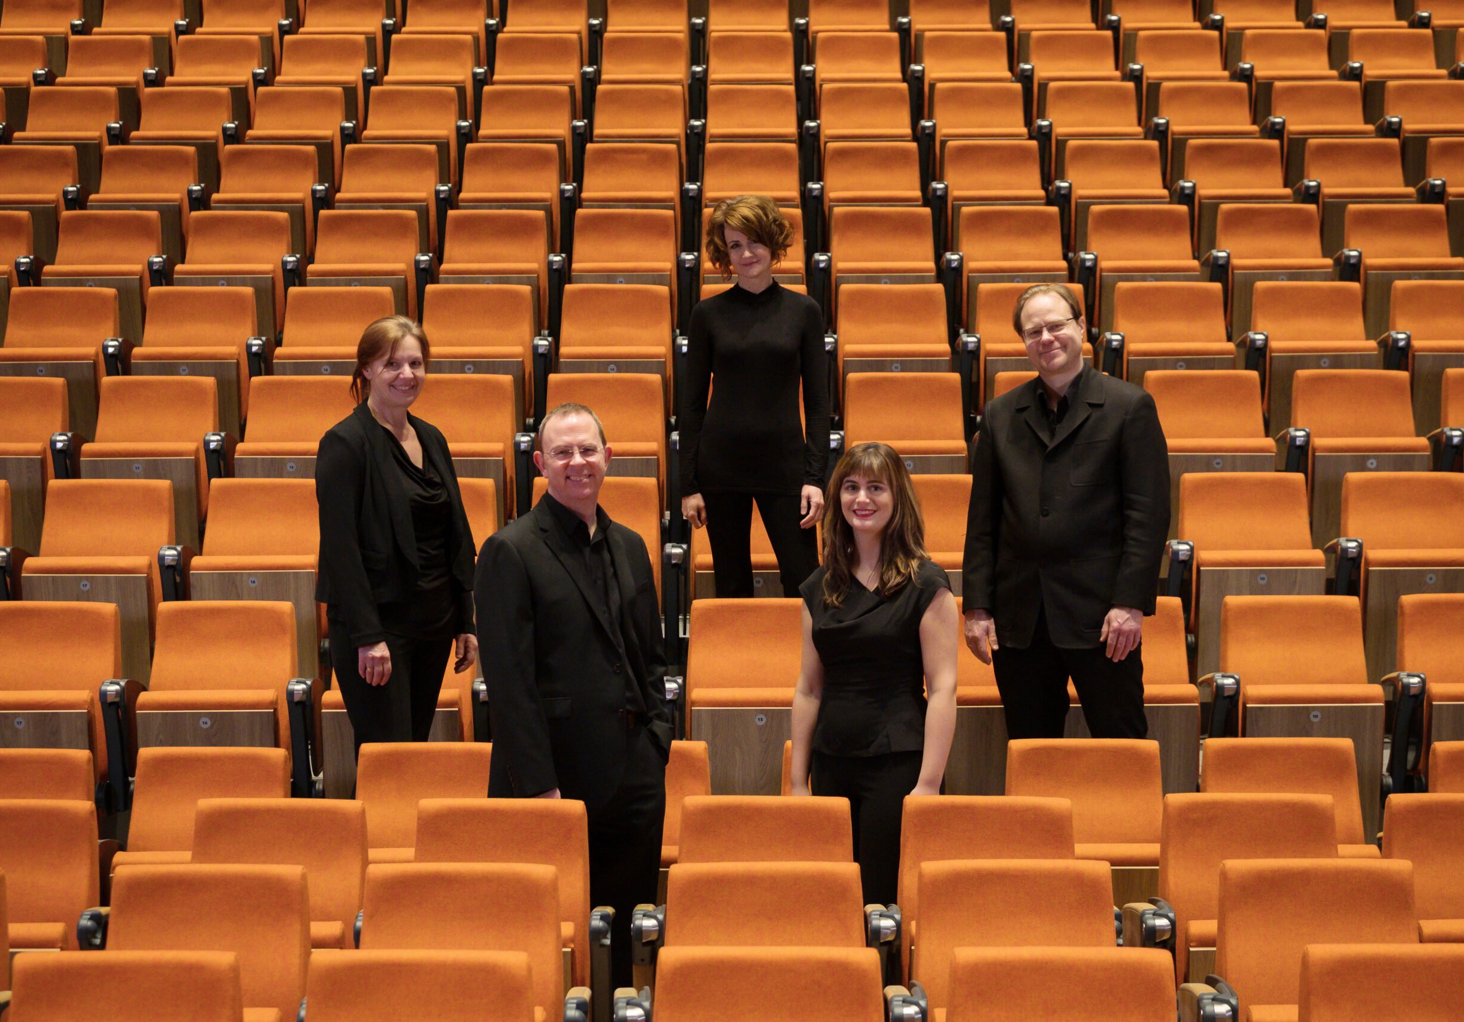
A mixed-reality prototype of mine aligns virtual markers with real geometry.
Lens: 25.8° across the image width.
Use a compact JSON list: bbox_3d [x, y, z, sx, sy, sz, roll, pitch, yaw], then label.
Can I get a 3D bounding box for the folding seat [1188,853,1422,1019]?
[{"bbox_3d":[1.238,1.157,6.671,0.550,0.820,0.530,0,4,0],"label":"folding seat"}]

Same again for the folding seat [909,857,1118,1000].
[{"bbox_3d":[0.632,1.218,6.937,0.475,0.870,0.510,0,3,0],"label":"folding seat"}]

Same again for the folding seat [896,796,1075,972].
[{"bbox_3d":[0.640,1.133,7.823,0.530,0.820,0.500,0,3,0],"label":"folding seat"}]

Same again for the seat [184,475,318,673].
[{"bbox_3d":[-1.529,0.280,10.462,0.530,0.770,0.500,0,3,0],"label":"seat"}]

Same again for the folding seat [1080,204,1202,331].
[{"bbox_3d":[1.663,-0.856,13.069,0.550,0.820,0.530,0,4,0],"label":"folding seat"}]

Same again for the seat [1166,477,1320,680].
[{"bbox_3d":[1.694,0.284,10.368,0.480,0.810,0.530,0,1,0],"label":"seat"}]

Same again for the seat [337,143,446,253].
[{"bbox_3d":[-1.553,-1.250,14.466,0.475,0.830,0.510,0,3,0],"label":"seat"}]

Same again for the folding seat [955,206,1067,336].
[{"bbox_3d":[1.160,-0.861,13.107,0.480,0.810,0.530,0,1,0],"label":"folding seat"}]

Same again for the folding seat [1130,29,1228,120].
[{"bbox_3d":[2.193,-1.990,15.811,0.550,0.820,0.530,0,4,0],"label":"folding seat"}]

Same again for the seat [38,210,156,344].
[{"bbox_3d":[-2.609,-0.868,13.242,0.530,0.770,0.500,0,3,0],"label":"seat"}]

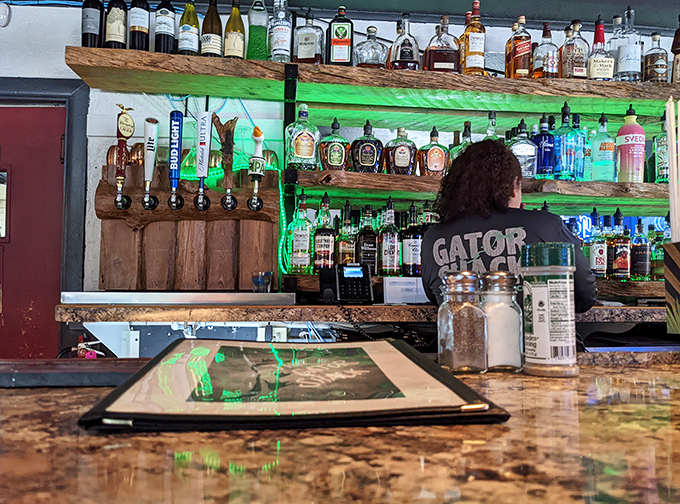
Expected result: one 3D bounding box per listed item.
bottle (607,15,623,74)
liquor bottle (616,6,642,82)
[{"bbox_3d":[1.280,-0.908,2.438,0.092,0.363,0.092,1,-2,-7],"label":"bottle"},{"bbox_3d":[1.259,-0.894,2.302,0.088,0.357,0.088,0,-2,22],"label":"liquor bottle"}]

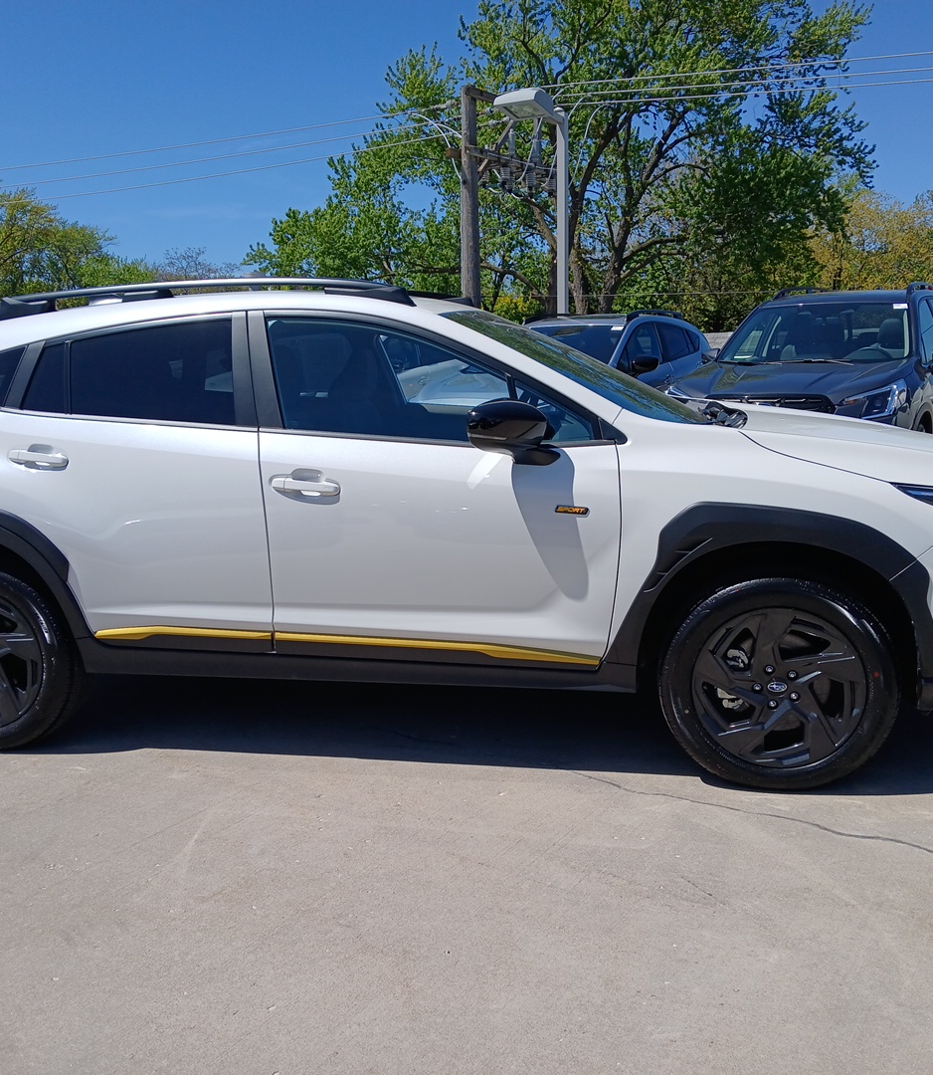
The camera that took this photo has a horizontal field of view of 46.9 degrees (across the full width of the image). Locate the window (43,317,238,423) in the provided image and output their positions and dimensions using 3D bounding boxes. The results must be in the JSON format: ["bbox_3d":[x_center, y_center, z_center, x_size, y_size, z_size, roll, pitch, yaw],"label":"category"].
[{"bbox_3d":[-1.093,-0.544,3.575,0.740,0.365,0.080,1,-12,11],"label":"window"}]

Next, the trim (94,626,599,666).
[{"bbox_3d":[-0.421,0.342,3.467,1.690,0.080,0.040,1,12,11],"label":"trim"}]

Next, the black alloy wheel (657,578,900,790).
[{"bbox_3d":[0.951,0.429,3.299,0.700,0.700,0.225,1,12,11],"label":"black alloy wheel"}]

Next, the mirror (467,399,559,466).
[{"bbox_3d":[0.141,-0.311,3.202,0.230,0.205,0.240,1,11,11],"label":"mirror"}]

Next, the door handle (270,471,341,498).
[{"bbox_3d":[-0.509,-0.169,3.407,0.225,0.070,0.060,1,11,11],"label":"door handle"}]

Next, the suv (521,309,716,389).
[{"bbox_3d":[1.250,-1.522,11.258,1.840,1.600,4.480,6,13,33],"label":"suv"}]

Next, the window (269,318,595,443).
[{"bbox_3d":[-0.133,-0.500,3.391,1.070,0.430,0.090,1,-12,11],"label":"window"}]

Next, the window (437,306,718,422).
[{"bbox_3d":[0.472,-0.634,4.019,1.000,0.140,1.380,27,15,5],"label":"window"}]

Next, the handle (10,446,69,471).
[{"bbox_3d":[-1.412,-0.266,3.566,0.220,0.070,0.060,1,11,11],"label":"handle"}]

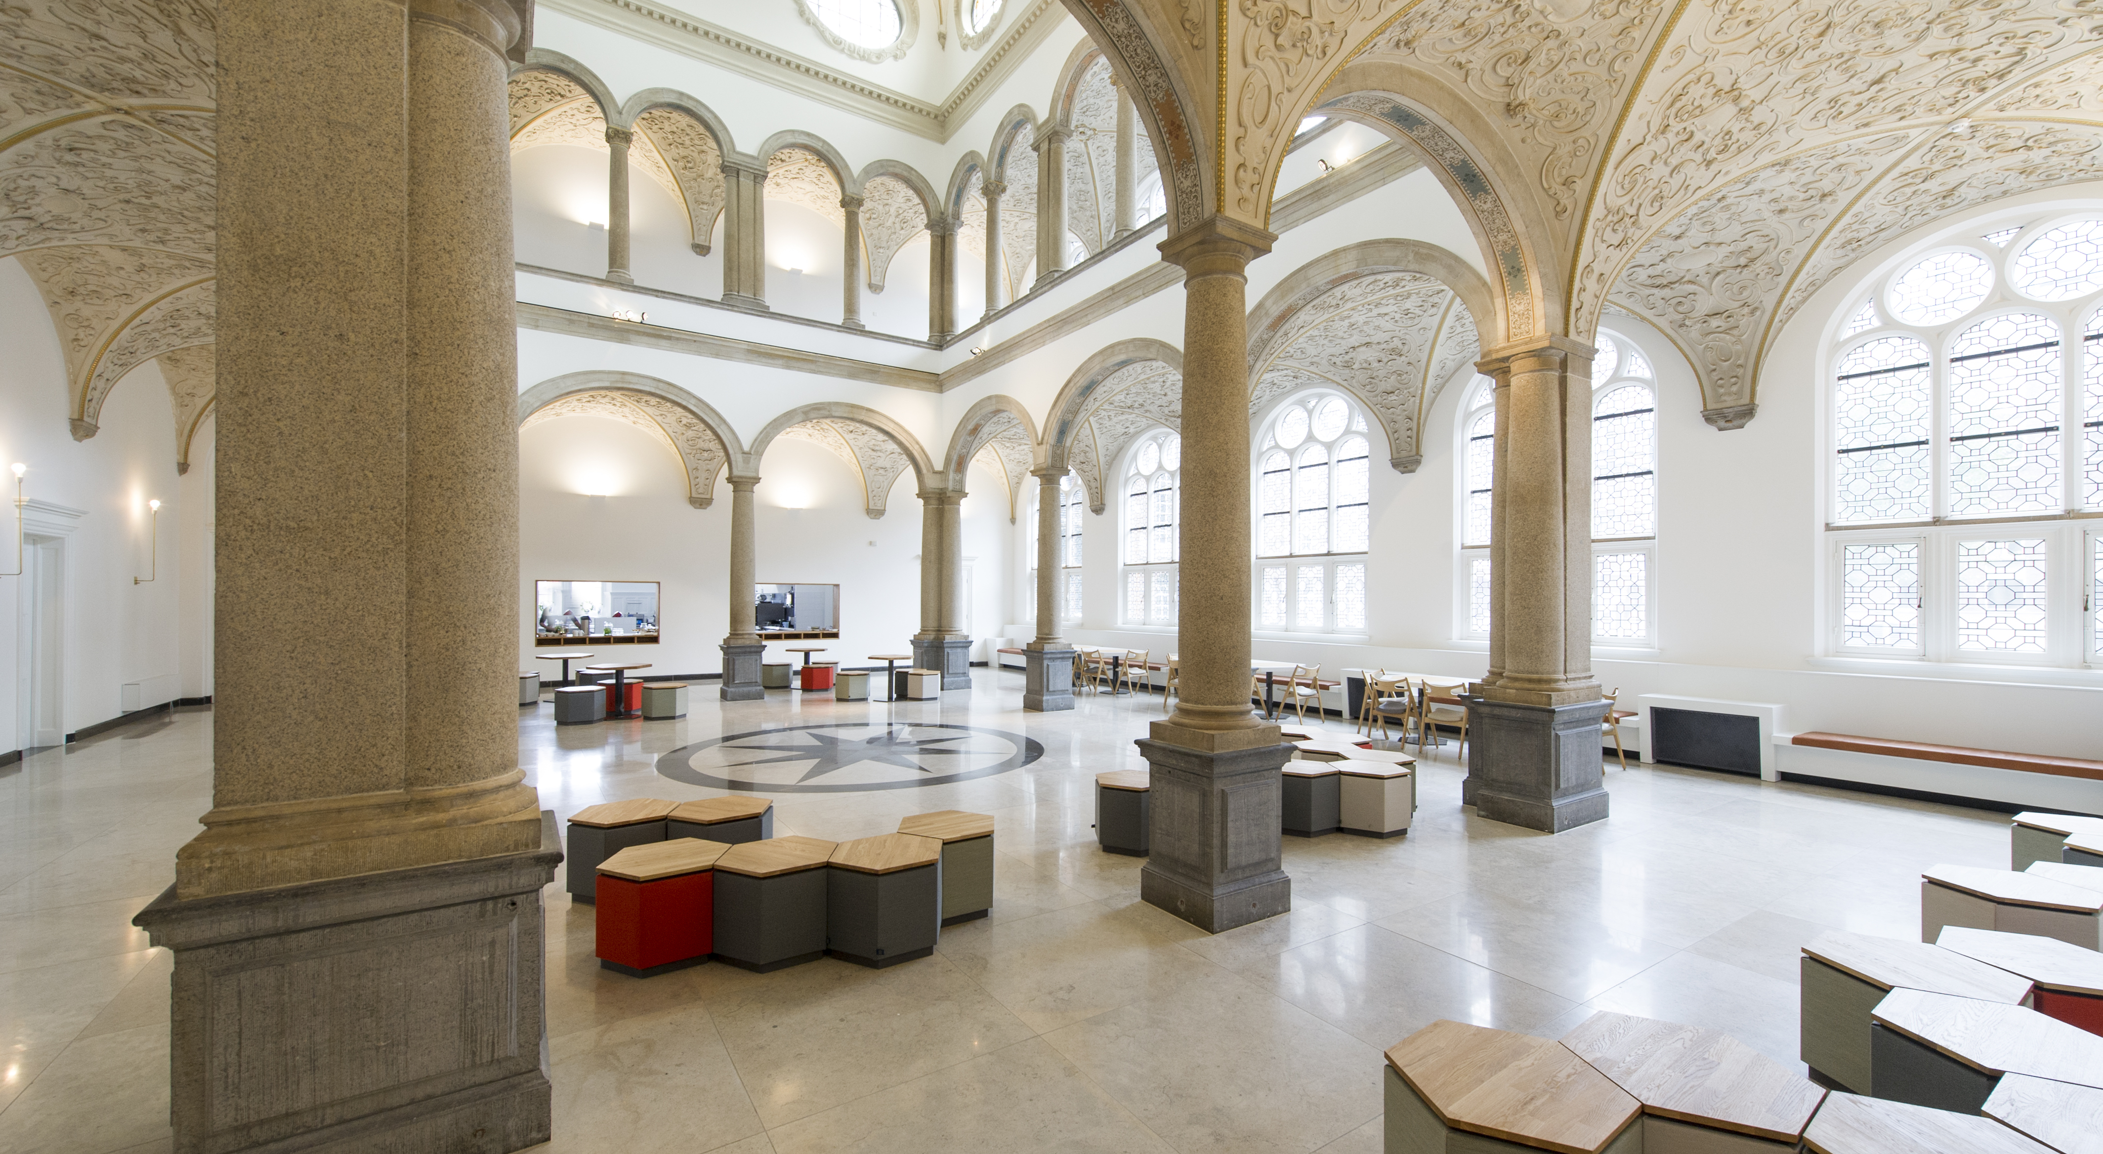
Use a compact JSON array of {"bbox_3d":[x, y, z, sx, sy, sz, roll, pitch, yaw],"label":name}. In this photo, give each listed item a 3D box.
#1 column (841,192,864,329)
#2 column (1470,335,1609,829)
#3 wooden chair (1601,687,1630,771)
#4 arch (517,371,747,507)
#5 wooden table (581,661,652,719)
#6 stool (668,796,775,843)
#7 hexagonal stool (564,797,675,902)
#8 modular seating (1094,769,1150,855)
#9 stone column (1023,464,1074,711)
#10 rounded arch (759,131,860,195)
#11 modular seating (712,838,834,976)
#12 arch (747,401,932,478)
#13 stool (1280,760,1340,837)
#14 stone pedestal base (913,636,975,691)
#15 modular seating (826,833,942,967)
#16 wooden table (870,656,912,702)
[{"bbox_3d":[-3.593,-5.693,14.775,0.337,2.354,0.337,1,-2,-34],"label":"column"},{"bbox_3d":[3.668,0.032,6.377,0.880,3.600,0.880,1,-2,-33],"label":"column"},{"bbox_3d":[5.296,1.506,8.049,0.520,0.780,0.500,1,-2,-33],"label":"wooden chair"},{"bbox_3d":[-6.648,-2.419,12.908,3.400,1.500,0.400,1,-2,-33],"label":"arch"},{"bbox_3d":[-6.061,1.610,11.489,0.790,0.707,0.689,1,-2,-29],"label":"wooden table"},{"bbox_3d":[-1.924,1.578,4.763,0.581,0.455,0.505,1,-2,-39],"label":"stool"},{"bbox_3d":[-2.381,1.538,4.588,0.600,0.430,0.520,1,-2,-33],"label":"hexagonal stool"},{"bbox_3d":[0.563,1.616,5.627,0.588,0.447,0.509,1,-2,-33],"label":"modular seating"},{"bbox_3d":[-0.010,0.164,12.608,0.624,3.694,0.624,1,-2,-34],"label":"stone column"},{"bbox_3d":[-4.322,-7.357,14.458,1.764,0.924,0.370,1,-2,-33],"label":"rounded arch"},{"bbox_3d":[-1.320,1.564,3.954,0.588,0.447,0.509,1,-2,-33],"label":"modular seating"},{"bbox_3d":[-3.705,-2.373,14.736,3.410,1.512,0.454,1,-2,-33],"label":"arch"},{"bbox_3d":[1.824,1.622,6.020,0.581,0.455,0.505,1,-2,-31],"label":"stool"},{"bbox_3d":[-2.071,1.624,15.252,0.895,0.895,0.895,1,-2,-34],"label":"stone pedestal base"},{"bbox_3d":[-0.793,1.562,3.976,0.581,0.455,0.505,1,-2,-35],"label":"modular seating"},{"bbox_3d":[-2.581,1.684,13.229,0.750,0.740,0.750,1,-2,-33],"label":"wooden table"}]

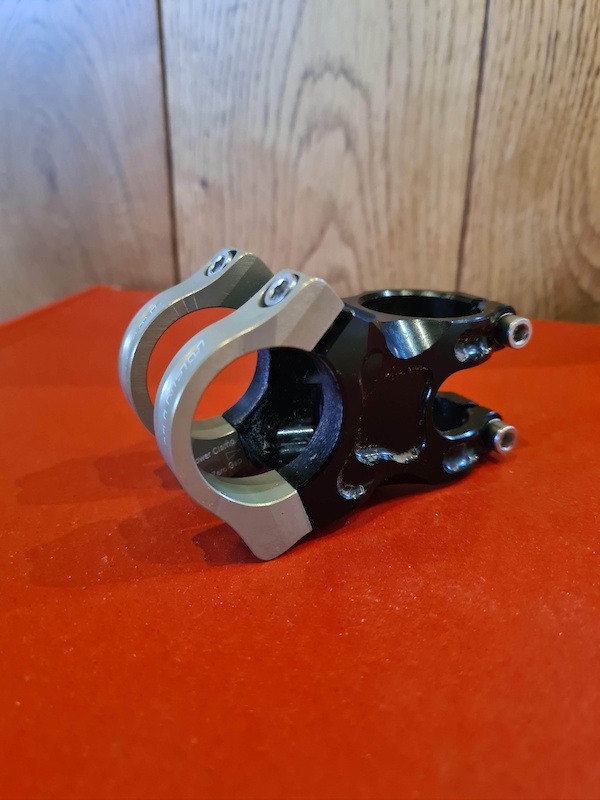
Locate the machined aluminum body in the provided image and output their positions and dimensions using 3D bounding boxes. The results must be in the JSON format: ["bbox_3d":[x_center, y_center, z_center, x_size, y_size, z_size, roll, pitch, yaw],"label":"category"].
[{"bbox_3d":[0.010,-0.006,0.143,0.096,0.059,0.044,-9,23,-25],"label":"machined aluminum body"}]

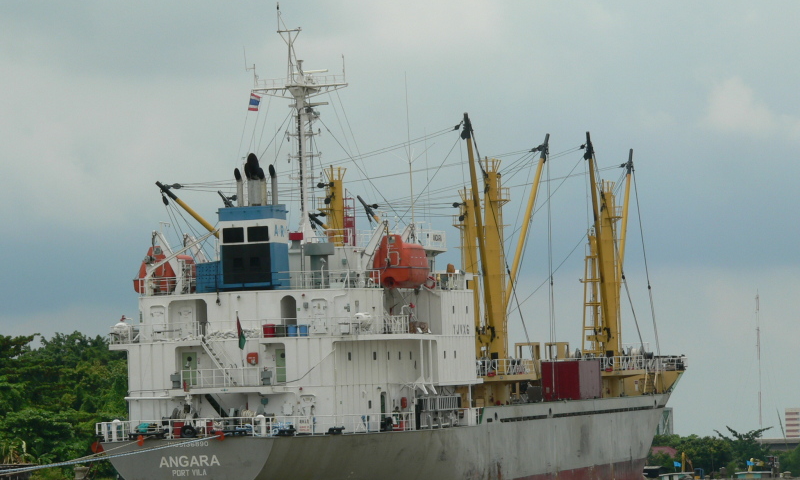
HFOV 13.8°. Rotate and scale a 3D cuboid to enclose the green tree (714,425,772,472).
[{"bbox_3d":[41.576,25.599,400.000,7.000,6.300,6.500,-1,-4,0],"label":"green tree"}]

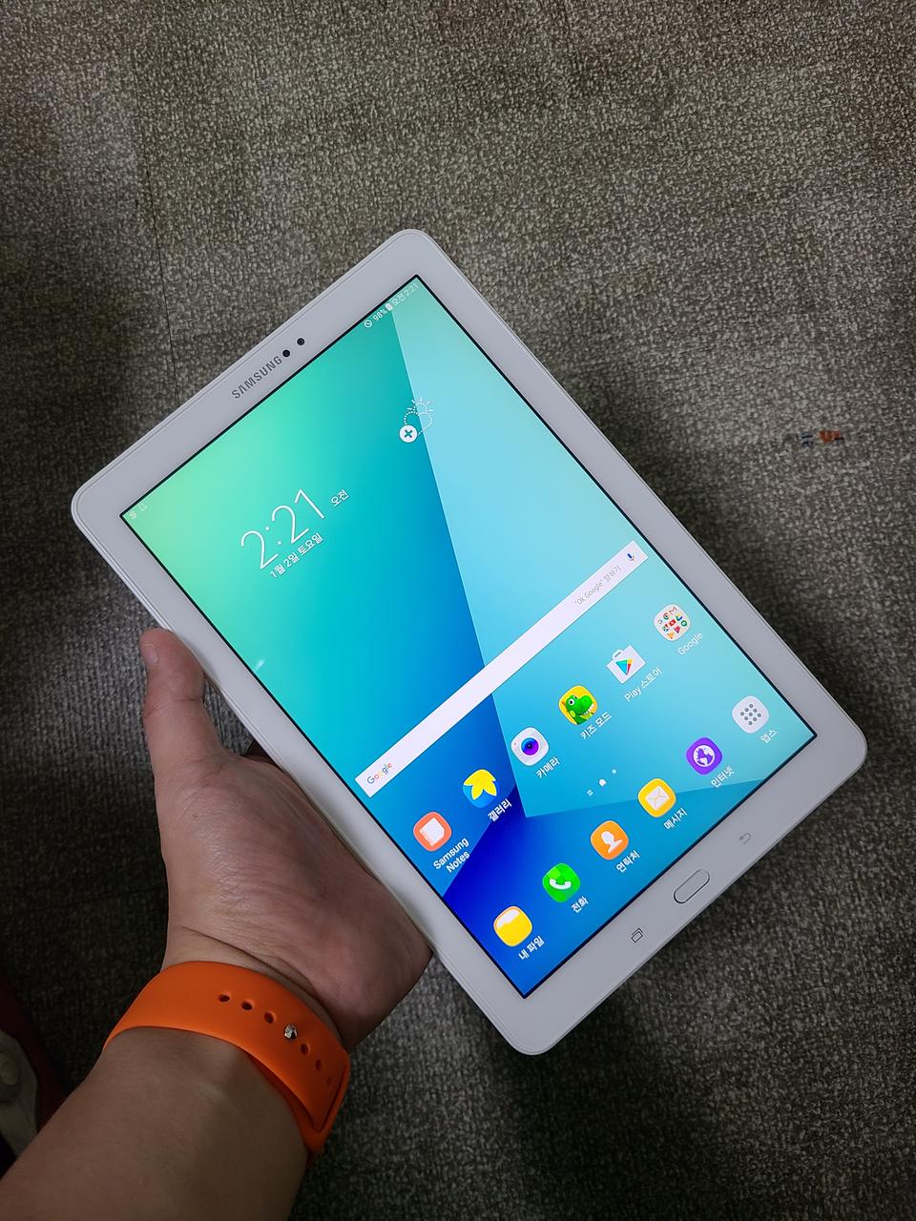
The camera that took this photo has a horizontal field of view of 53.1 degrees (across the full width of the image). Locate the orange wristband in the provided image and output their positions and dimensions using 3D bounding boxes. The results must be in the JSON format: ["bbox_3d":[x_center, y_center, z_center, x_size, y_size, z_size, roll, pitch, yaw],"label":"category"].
[{"bbox_3d":[-0.068,0.137,0.275,0.068,0.027,0.053,27,118,2],"label":"orange wristband"}]

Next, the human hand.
[{"bbox_3d":[-0.050,0.059,0.321,0.135,0.070,0.165,40,73,0],"label":"human hand"}]

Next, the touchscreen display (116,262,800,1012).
[{"bbox_3d":[0.004,0.006,0.327,0.137,0.008,0.219,-40,87,-4],"label":"touchscreen display"}]

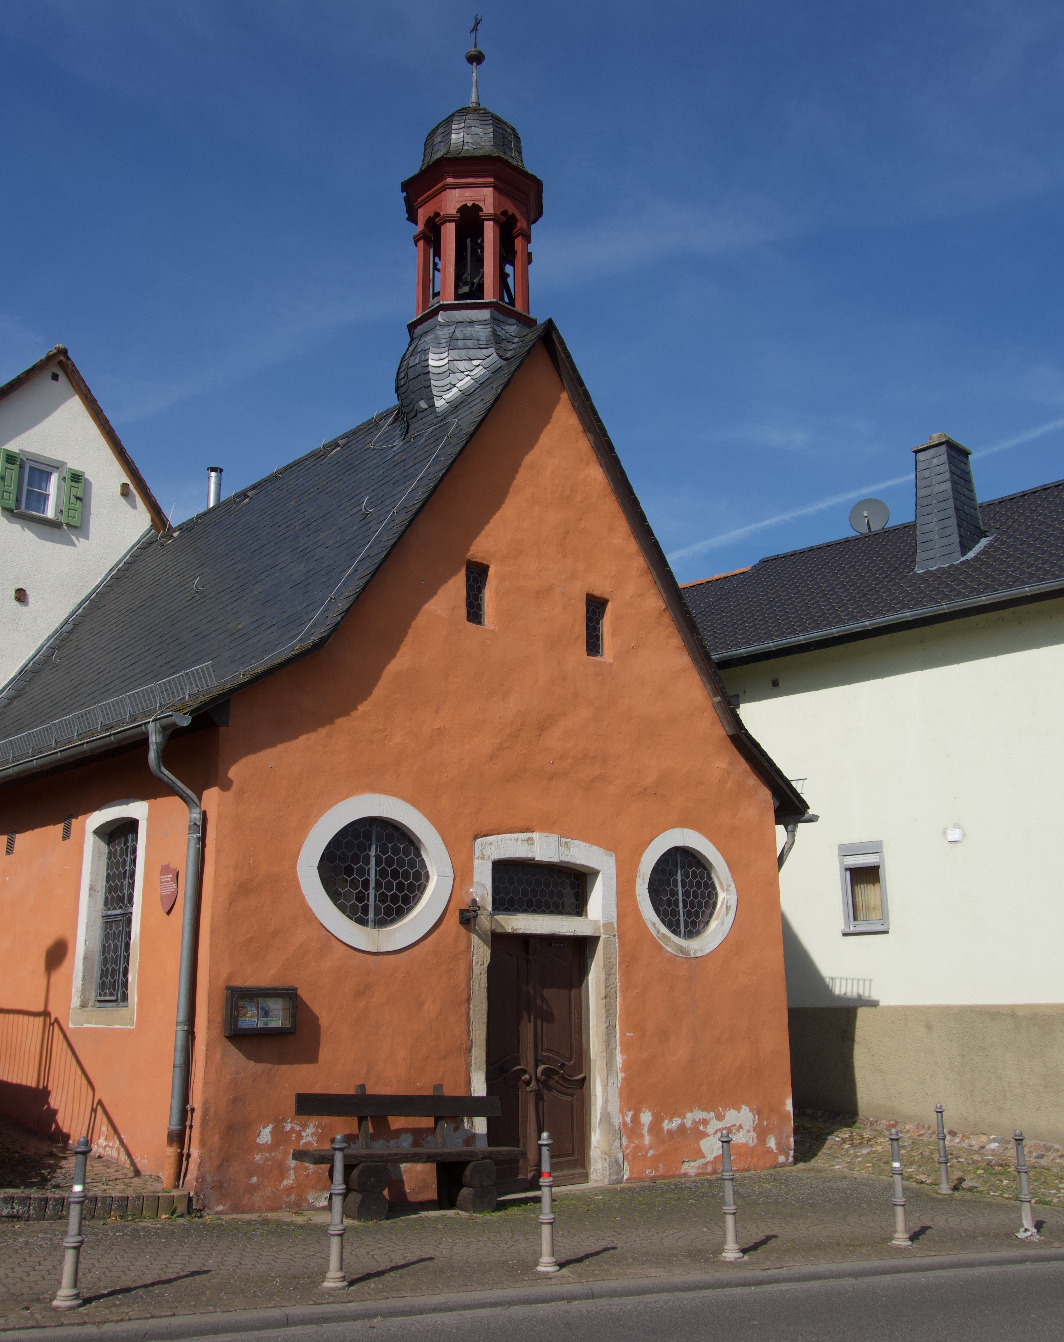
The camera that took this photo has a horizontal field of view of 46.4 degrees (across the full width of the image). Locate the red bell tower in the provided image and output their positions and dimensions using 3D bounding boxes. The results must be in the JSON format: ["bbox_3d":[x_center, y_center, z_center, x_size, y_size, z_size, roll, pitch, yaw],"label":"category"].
[{"bbox_3d":[-0.760,-6.494,16.404,1.850,5.000,1.850,-15,-22,42],"label":"red bell tower"}]

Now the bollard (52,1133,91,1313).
[{"bbox_3d":[-2.669,3.205,7.254,0.165,0.900,0.165,0,-16,0],"label":"bollard"}]

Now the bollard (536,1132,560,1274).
[{"bbox_3d":[0.115,3.710,8.706,0.165,0.900,0.165,0,-16,0],"label":"bollard"}]

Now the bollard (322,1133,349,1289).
[{"bbox_3d":[-1.244,3.451,7.970,0.165,0.900,0.165,0,-16,0],"label":"bollard"}]

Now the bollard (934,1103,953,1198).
[{"bbox_3d":[4.443,5.160,13.428,0.165,0.900,0.165,0,-16,0],"label":"bollard"}]

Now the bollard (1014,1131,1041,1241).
[{"bbox_3d":[4.378,4.558,11.059,0.165,0.900,0.165,0,-16,0],"label":"bollard"}]

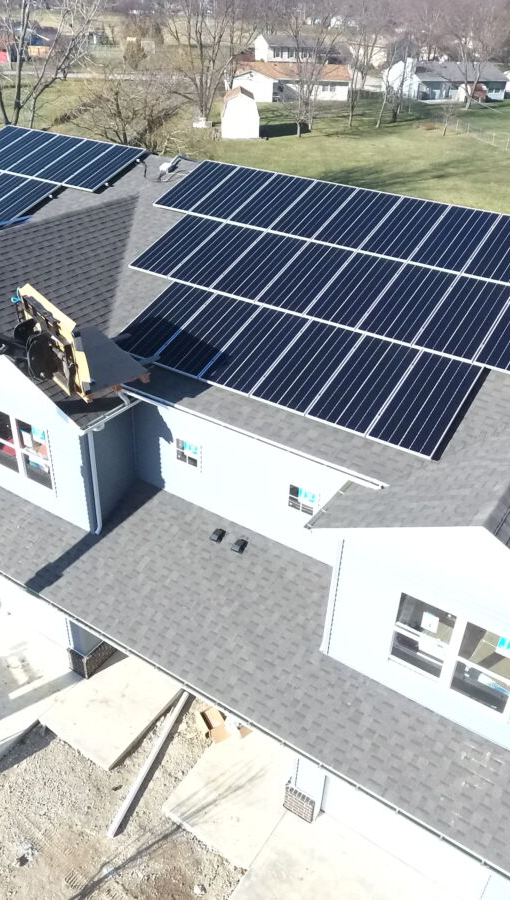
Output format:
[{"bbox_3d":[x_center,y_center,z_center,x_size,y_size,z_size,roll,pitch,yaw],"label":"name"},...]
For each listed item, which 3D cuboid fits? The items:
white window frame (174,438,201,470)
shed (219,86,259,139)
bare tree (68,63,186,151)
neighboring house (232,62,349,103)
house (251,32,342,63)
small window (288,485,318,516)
[{"bbox_3d":[-1.217,0.073,12.334,0.590,0.550,0.100,21,37,26],"label":"white window frame"},{"bbox_3d":[-1.545,-33.135,68.053,3.700,4.100,4.200,-2,33,-8],"label":"shed"},{"bbox_3d":[-11.216,-30.163,61.106,7.600,6.500,7.000,2,33,0],"label":"bare tree"},{"bbox_3d":[4.700,-52.108,98.027,16.000,4.400,11.000,1,33,-3],"label":"neighboring house"},{"bbox_3d":[9.229,-88.589,153.503,15.500,6.300,9.500,-5,33,-12],"label":"house"},{"bbox_3d":[0.763,0.846,11.287,0.590,0.550,0.100,21,37,26],"label":"small window"}]

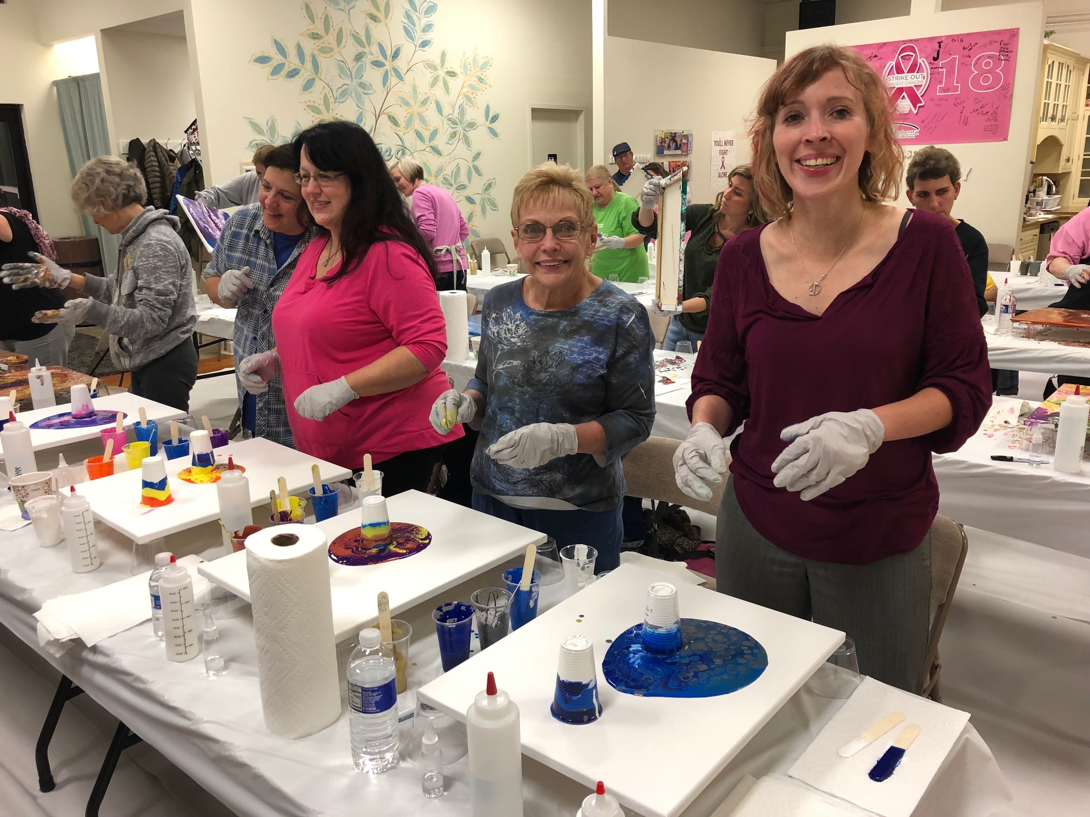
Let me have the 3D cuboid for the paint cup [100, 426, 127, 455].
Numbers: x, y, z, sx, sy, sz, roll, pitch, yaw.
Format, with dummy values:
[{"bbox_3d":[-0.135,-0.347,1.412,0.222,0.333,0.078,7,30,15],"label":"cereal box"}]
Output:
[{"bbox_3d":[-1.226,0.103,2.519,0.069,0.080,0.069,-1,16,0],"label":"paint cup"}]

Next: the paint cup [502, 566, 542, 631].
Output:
[{"bbox_3d":[-0.037,0.338,1.538,0.069,0.097,0.069,-1,15,0],"label":"paint cup"}]

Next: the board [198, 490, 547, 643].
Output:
[{"bbox_3d":[-0.316,0.277,1.668,0.406,0.017,0.508,12,20,41],"label":"board"}]

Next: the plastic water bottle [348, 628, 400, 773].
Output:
[{"bbox_3d":[-0.231,0.389,1.185,0.065,0.197,0.065,-4,16,-11],"label":"plastic water bottle"}]

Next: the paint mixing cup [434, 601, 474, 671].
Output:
[{"bbox_3d":[-0.144,0.375,1.419,0.070,0.098,0.070,-3,16,-6],"label":"paint mixing cup"}]

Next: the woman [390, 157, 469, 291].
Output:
[{"bbox_3d":[-0.708,-0.829,5.780,0.460,1.580,0.460,-14,20,-39],"label":"woman"}]

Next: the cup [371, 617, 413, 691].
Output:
[{"bbox_3d":[-0.235,0.389,1.371,0.067,0.095,0.067,-1,15,0],"label":"cup"}]

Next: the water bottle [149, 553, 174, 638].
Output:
[{"bbox_3d":[-0.658,0.327,1.547,0.064,0.152,0.064,-1,16,0],"label":"water bottle"}]

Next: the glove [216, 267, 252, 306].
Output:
[{"bbox_3d":[-0.851,-0.338,2.420,0.105,0.105,0.090,9,18,31],"label":"glove"}]

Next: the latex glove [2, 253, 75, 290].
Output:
[{"bbox_3d":[-1.612,-0.435,2.800,0.200,0.115,0.070,-10,18,-29],"label":"latex glove"}]

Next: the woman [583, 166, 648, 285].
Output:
[{"bbox_3d":[0.477,-0.871,6.037,0.490,1.530,0.400,10,19,36],"label":"woman"}]

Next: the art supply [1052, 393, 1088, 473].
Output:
[{"bbox_3d":[1.371,0.054,2.287,0.065,0.207,0.065,-1,16,0],"label":"art supply"}]

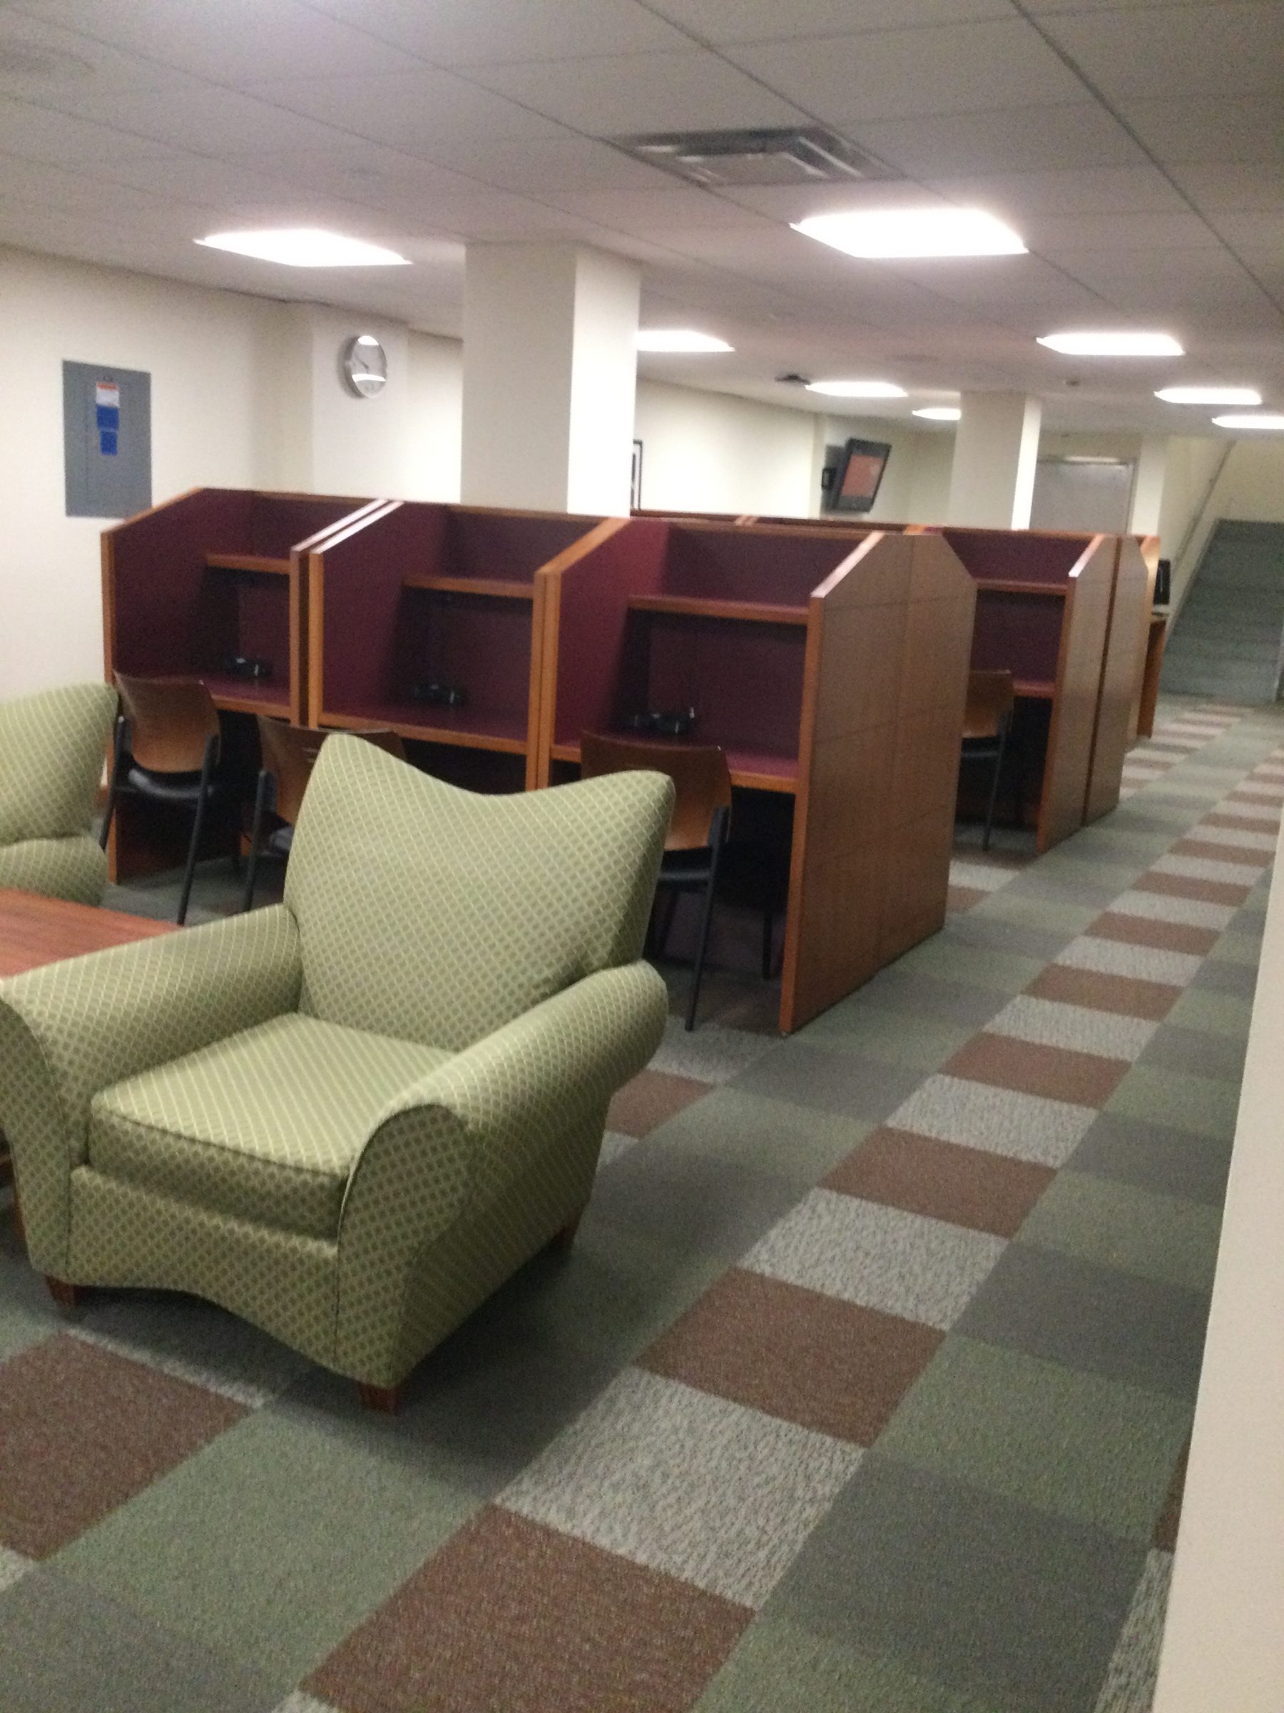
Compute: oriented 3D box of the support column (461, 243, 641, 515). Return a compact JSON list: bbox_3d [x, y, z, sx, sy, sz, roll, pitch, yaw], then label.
[{"bbox_3d":[-0.389,-1.085,6.032,0.480,2.440,0.490,10,15,27],"label":"support column"}]

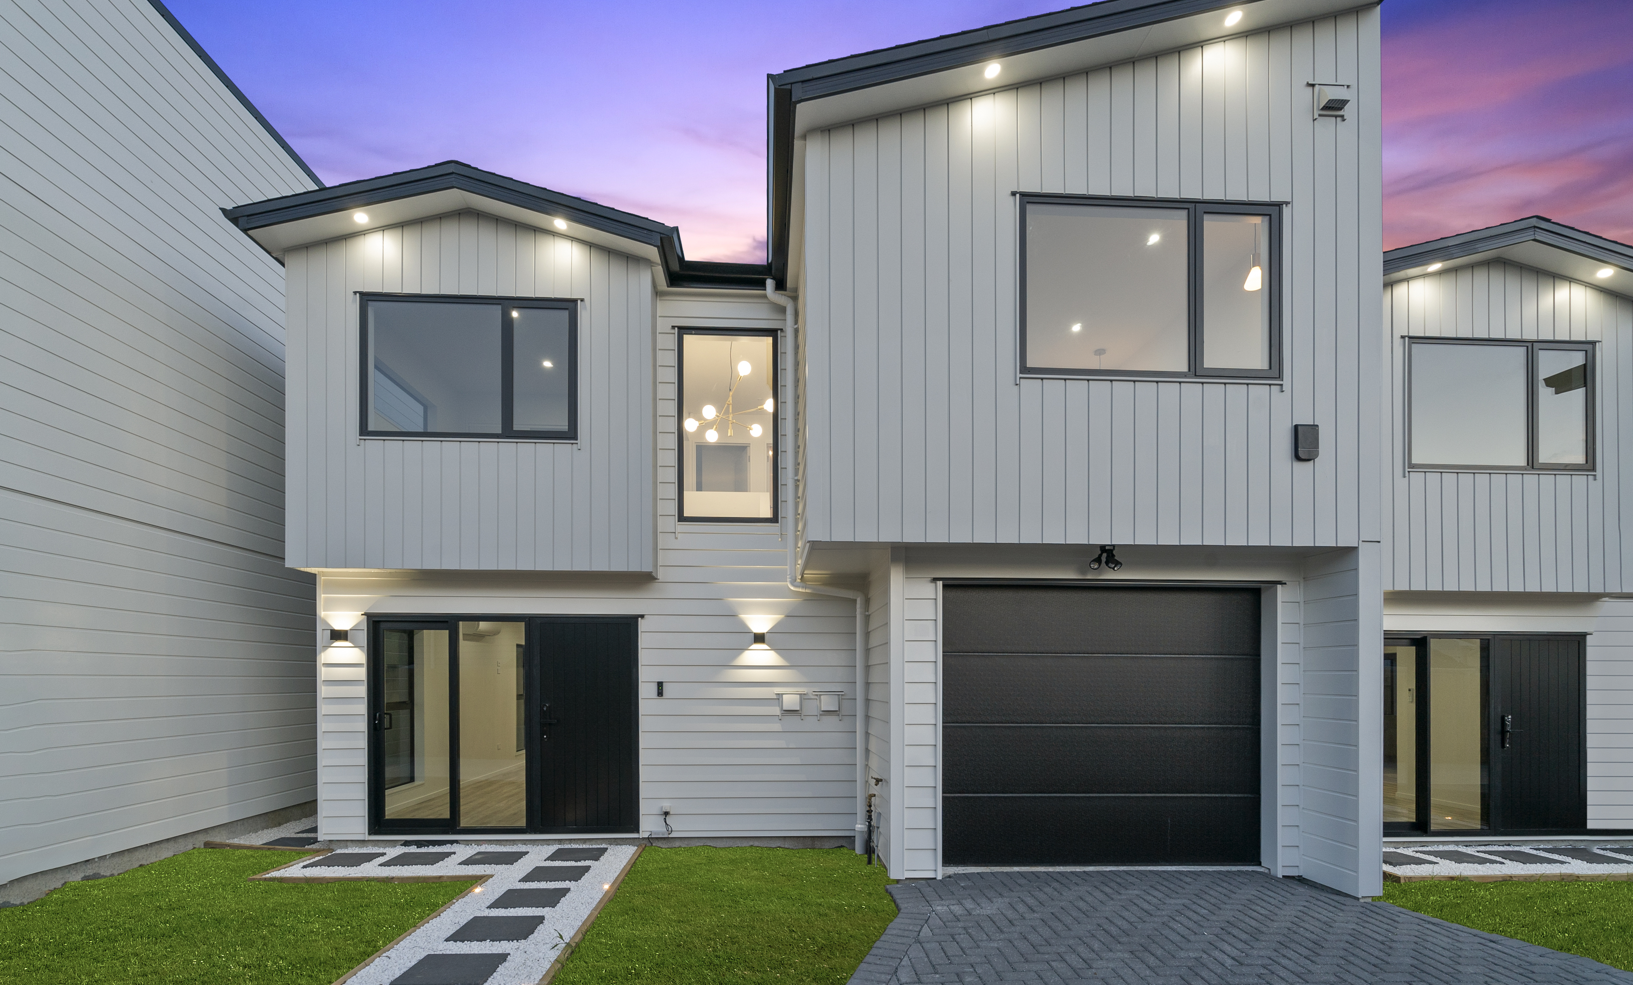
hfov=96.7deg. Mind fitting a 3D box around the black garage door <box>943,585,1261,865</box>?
[{"bbox_3d":[2.130,1.745,5.460,2.450,2.100,0.050,0,0,-3],"label":"black garage door"}]

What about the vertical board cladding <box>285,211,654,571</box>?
[{"bbox_3d":[-2.860,-0.850,6.040,2.980,2.980,0.060,0,0,-3],"label":"vertical board cladding"}]

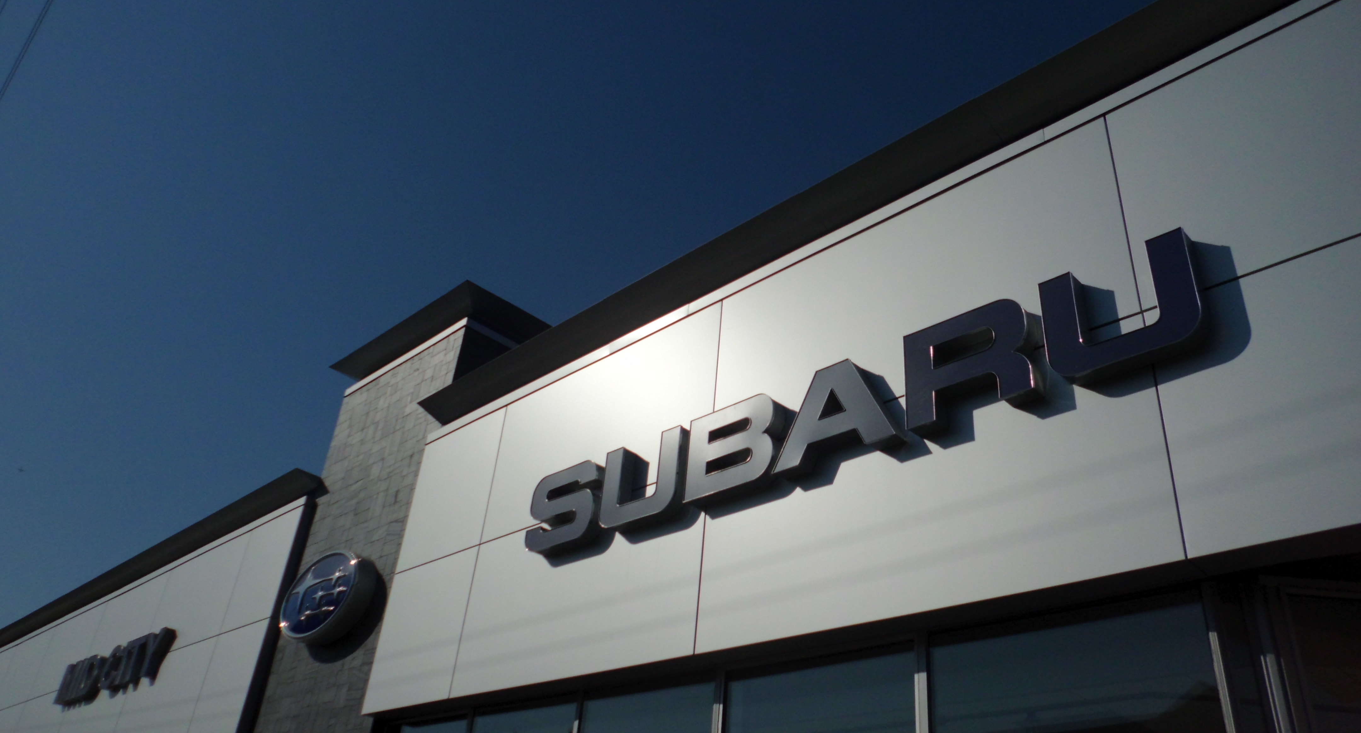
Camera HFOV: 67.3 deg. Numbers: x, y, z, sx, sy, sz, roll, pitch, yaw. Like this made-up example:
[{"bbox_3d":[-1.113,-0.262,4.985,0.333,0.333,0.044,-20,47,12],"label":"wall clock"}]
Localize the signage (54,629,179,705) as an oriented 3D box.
[{"bbox_3d":[-7.478,3.985,13.415,0.125,0.548,3.694,30,-39,-35],"label":"signage"}]

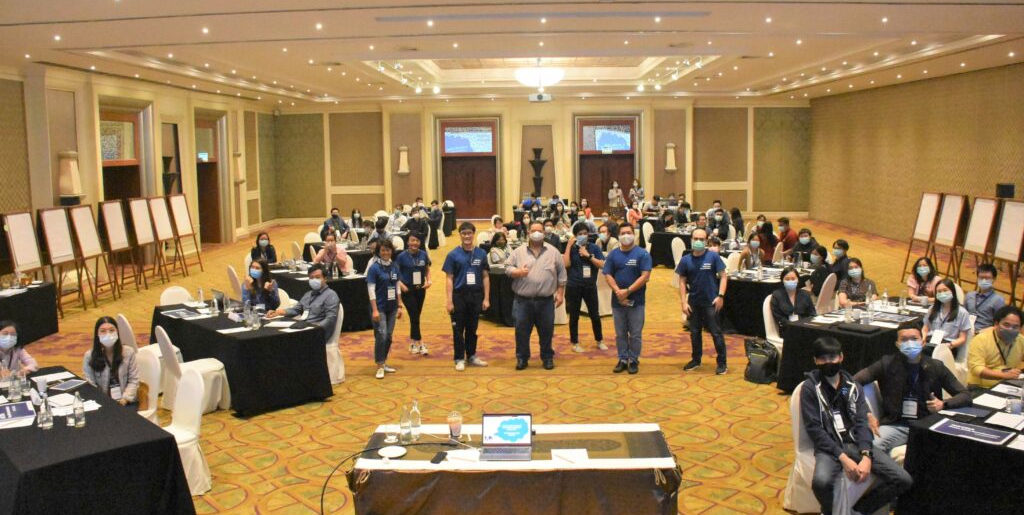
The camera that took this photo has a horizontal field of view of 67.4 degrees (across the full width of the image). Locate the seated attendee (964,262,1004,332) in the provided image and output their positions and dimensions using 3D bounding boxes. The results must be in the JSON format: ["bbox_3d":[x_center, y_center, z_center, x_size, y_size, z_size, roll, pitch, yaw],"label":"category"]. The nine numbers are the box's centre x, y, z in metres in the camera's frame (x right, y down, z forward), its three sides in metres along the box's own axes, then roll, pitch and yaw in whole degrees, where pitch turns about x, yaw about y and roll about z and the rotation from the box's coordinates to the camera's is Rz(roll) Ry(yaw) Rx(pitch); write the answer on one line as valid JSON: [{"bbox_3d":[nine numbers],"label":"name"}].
[{"bbox_3d":[5.190,0.700,8.570,0.750,1.280,0.520,-8,10,-41],"label":"seated attendee"}]

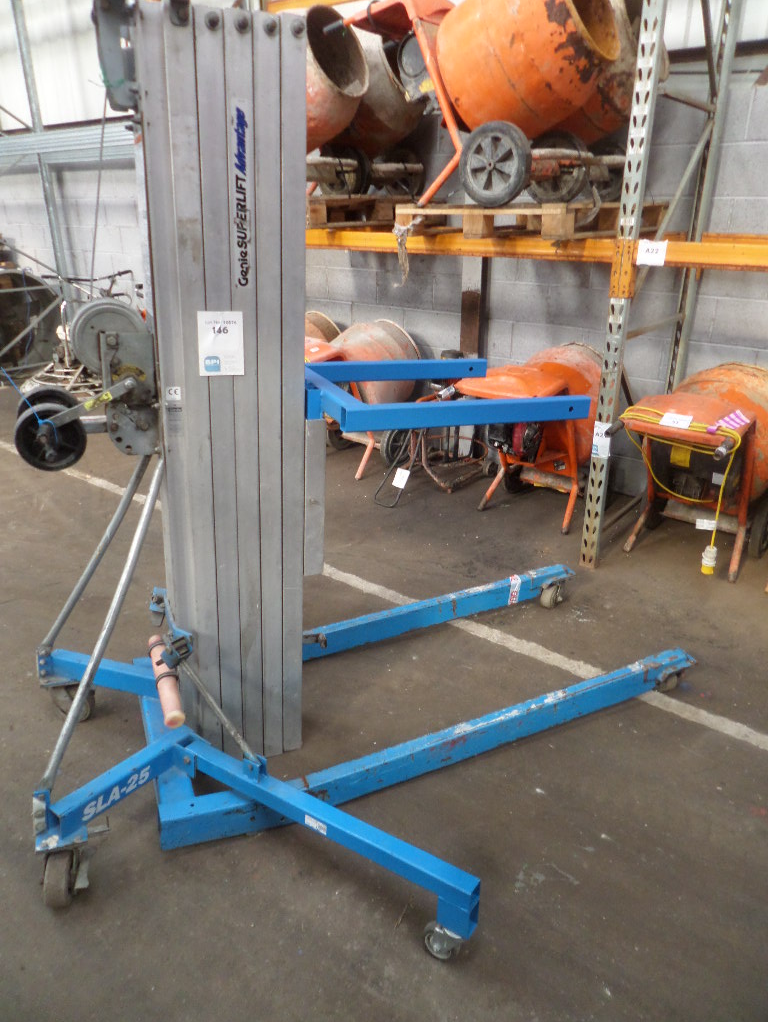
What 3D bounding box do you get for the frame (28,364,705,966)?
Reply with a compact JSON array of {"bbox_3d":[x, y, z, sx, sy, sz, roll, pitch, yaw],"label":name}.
[{"bbox_3d":[0.035,0.177,2.080,2.130,1.150,1.550,-11,26,-23],"label":"frame"}]

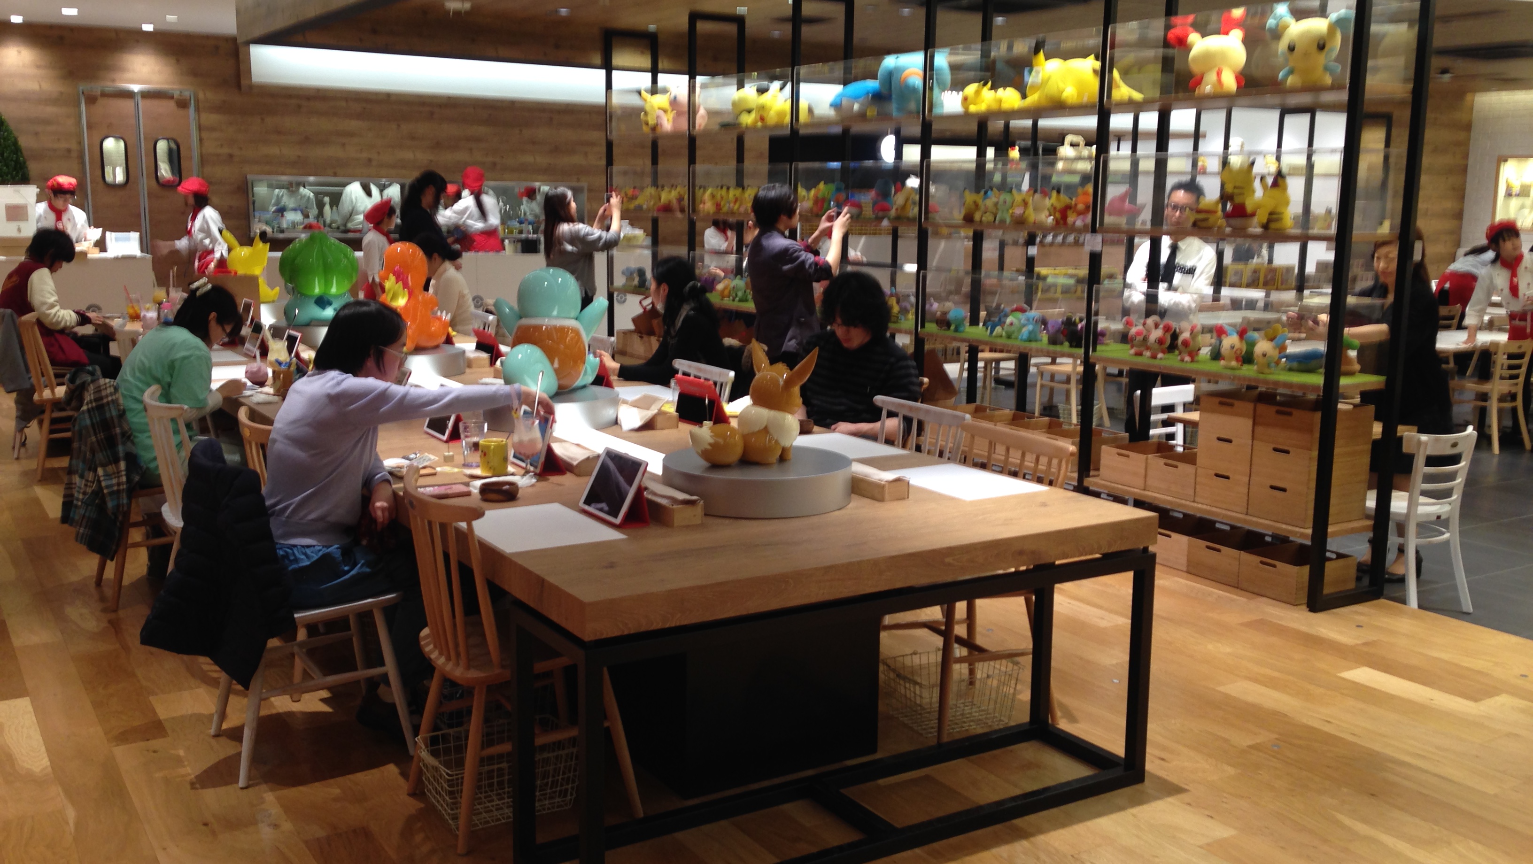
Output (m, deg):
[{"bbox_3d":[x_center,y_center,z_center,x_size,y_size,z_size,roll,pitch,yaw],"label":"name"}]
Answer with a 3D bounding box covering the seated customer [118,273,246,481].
[{"bbox_3d":[-2.127,0.011,5.511,0.620,1.160,0.450,-5,11,-32],"label":"seated customer"}]

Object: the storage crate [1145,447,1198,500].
[{"bbox_3d":[1.784,0.174,6.002,0.350,0.141,0.262,-5,11,-32],"label":"storage crate"}]

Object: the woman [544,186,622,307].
[{"bbox_3d":[-1.150,-0.735,9.200,0.600,1.590,0.460,-5,11,-32],"label":"woman"}]

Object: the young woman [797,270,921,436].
[{"bbox_3d":[0.273,0.056,5.263,0.520,1.250,0.750,9,13,40],"label":"young woman"}]

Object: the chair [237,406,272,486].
[{"bbox_3d":[-1.381,0.353,4.705,0.500,0.830,0.500,-5,11,-32],"label":"chair"}]

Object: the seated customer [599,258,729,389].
[{"bbox_3d":[-0.481,-0.155,6.606,0.780,1.260,0.500,-2,9,-15],"label":"seated customer"}]

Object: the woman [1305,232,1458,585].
[{"bbox_3d":[2.813,-0.110,6.611,0.580,1.605,0.450,-5,11,-32],"label":"woman"}]

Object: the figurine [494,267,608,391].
[{"bbox_3d":[-0.736,-0.357,5.024,0.400,0.440,0.380,3,10,15],"label":"figurine"}]

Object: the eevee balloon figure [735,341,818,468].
[{"bbox_3d":[0.023,-0.087,3.900,0.200,0.320,0.200,9,13,39],"label":"eevee balloon figure"}]

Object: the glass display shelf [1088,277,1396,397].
[{"bbox_3d":[1.930,-0.397,6.006,0.420,0.350,1.200,-5,11,-32],"label":"glass display shelf"}]

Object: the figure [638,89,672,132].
[{"bbox_3d":[-0.771,-2.183,9.931,0.250,0.300,0.220,6,11,30],"label":"figure"}]

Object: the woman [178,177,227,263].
[{"bbox_3d":[-4.473,-1.173,11.600,0.450,1.650,0.460,-3,10,-22],"label":"woman"}]

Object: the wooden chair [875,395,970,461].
[{"bbox_3d":[0.315,0.334,4.789,0.520,0.800,0.470,-5,11,-32],"label":"wooden chair"}]

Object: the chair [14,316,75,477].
[{"bbox_3d":[-3.595,-0.200,7.715,0.510,0.835,0.490,-2,10,-16],"label":"chair"}]

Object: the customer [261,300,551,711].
[{"bbox_3d":[-0.999,0.240,4.188,0.940,1.220,0.520,-5,11,-32],"label":"customer"}]

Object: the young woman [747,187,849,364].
[{"bbox_3d":[0.181,-0.440,7.209,0.530,1.560,0.450,-7,12,-37],"label":"young woman"}]

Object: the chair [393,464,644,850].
[{"bbox_3d":[-0.629,0.536,3.653,0.510,0.835,0.490,-5,12,-31],"label":"chair"}]

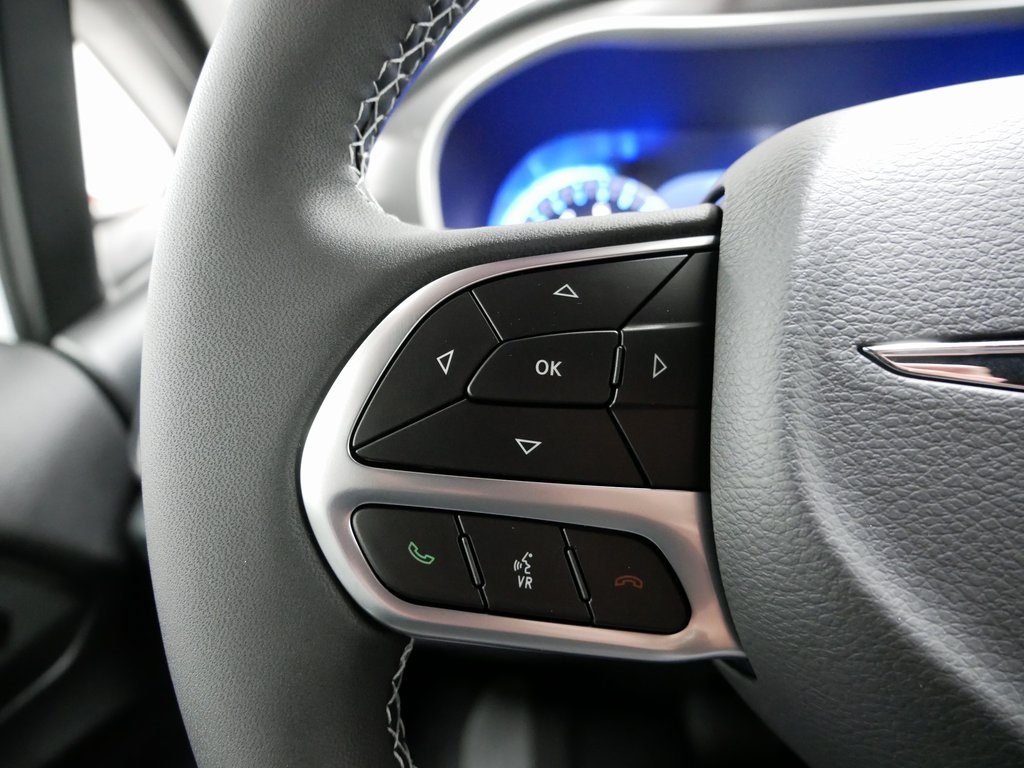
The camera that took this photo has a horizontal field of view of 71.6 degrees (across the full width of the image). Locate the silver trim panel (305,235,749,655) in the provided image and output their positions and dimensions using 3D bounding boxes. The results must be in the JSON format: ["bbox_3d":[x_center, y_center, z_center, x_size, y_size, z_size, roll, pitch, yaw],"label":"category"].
[{"bbox_3d":[0.002,0.013,0.141,0.086,0.083,0.020,0,-2,-3],"label":"silver trim panel"}]

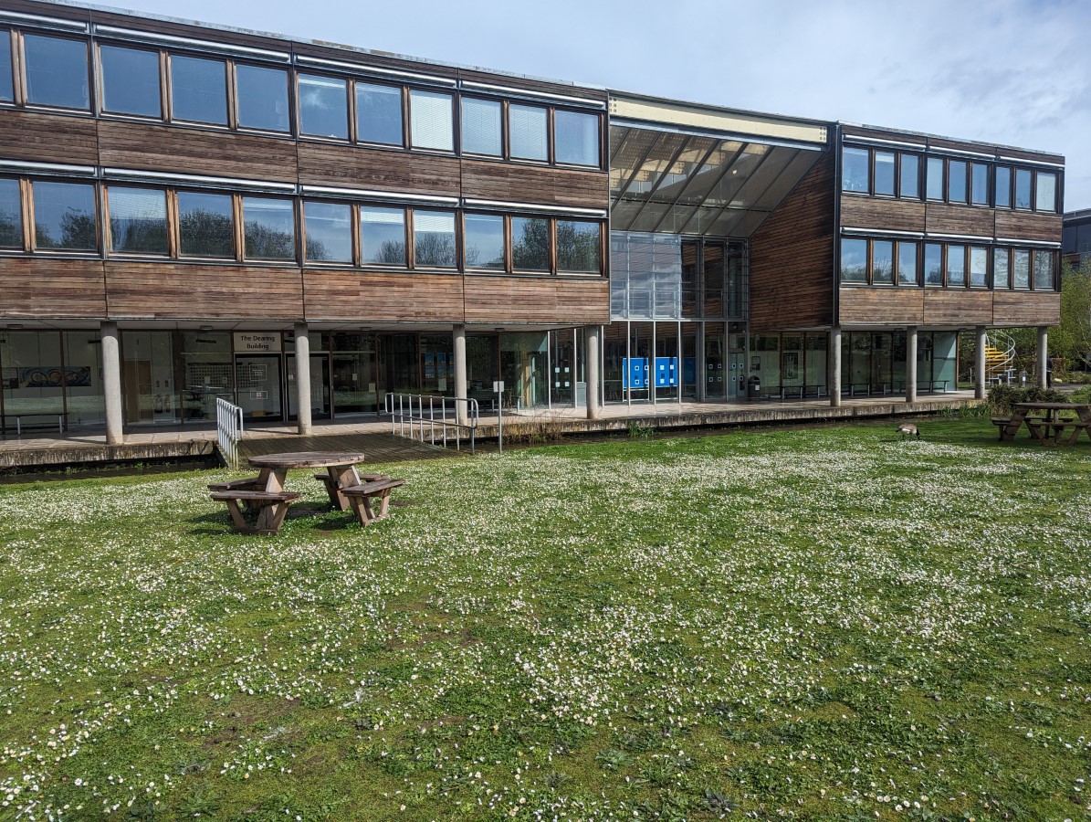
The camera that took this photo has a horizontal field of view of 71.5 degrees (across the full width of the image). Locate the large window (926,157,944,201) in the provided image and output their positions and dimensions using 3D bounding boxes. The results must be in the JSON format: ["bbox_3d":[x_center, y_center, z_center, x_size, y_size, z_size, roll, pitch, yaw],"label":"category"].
[{"bbox_3d":[15.084,-8.947,29.310,0.976,1.571,0.150,-3,4,-23],"label":"large window"}]

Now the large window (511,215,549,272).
[{"bbox_3d":[-0.419,-4.783,21.749,1.180,1.470,0.100,-3,4,-24],"label":"large window"}]

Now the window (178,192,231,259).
[{"bbox_3d":[-7.930,-4.340,17.665,1.104,1.485,0.120,-3,4,-26],"label":"window"}]

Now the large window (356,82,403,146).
[{"bbox_3d":[-4.482,-7.995,20.479,1.191,1.548,0.150,-3,4,-25],"label":"large window"}]

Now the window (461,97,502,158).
[{"bbox_3d":[-1.850,-8.142,21.722,1.191,1.527,0.150,-3,4,-25],"label":"window"}]

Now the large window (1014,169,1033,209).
[{"bbox_3d":[19.068,-8.833,30.225,1.000,1.470,0.100,-3,4,-24],"label":"large window"}]

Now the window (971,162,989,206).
[{"bbox_3d":[17.252,-9.052,30.187,1.050,1.540,0.100,-3,4,-23],"label":"window"}]

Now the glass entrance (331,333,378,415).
[{"bbox_3d":[-6.503,-1.275,25.870,1.513,2.768,0.150,-3,4,-25],"label":"glass entrance"}]

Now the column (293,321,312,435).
[{"bbox_3d":[-6.276,-0.851,19.614,0.340,2.830,0.340,-3,4,-24],"label":"column"}]

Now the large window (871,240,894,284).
[{"bbox_3d":[12.655,-5.598,28.453,1.055,1.571,0.150,-3,4,-23],"label":"large window"}]

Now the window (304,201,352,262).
[{"bbox_3d":[-5.770,-4.715,20.065,1.180,1.554,0.150,-3,4,-25],"label":"window"}]

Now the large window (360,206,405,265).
[{"bbox_3d":[-4.430,-4.789,20.697,1.200,1.556,0.150,-3,4,-25],"label":"large window"}]

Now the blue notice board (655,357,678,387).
[{"bbox_3d":[5.429,-1.739,33.950,1.270,1.290,0.060,-3,4,-24],"label":"blue notice board"}]

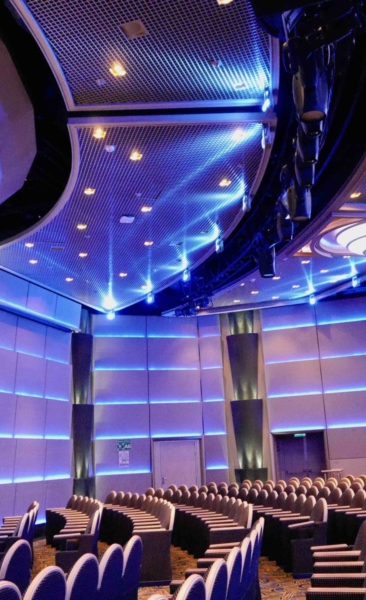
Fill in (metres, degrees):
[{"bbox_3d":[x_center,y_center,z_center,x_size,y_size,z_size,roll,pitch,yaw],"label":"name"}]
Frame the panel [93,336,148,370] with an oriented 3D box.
[{"bbox_3d":[-1.722,1.475,17.918,1.490,0.892,0.060,1,-14,-17],"label":"panel"}]

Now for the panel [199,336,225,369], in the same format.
[{"bbox_3d":[0.798,1.499,18.503,0.619,0.892,0.060,-5,-14,9],"label":"panel"}]

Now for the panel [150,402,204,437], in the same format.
[{"bbox_3d":[-0.182,3.298,17.919,1.478,0.892,0.060,1,-14,-17],"label":"panel"}]

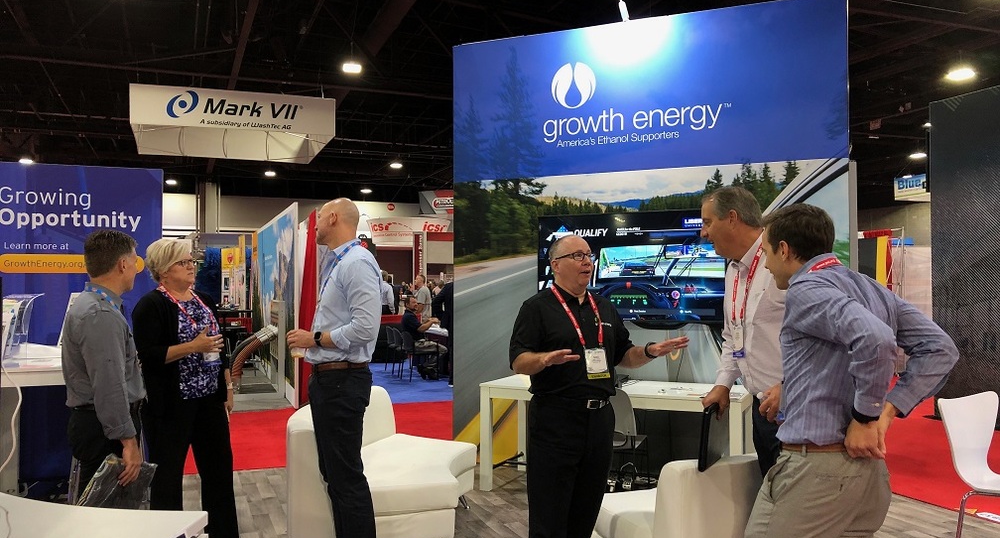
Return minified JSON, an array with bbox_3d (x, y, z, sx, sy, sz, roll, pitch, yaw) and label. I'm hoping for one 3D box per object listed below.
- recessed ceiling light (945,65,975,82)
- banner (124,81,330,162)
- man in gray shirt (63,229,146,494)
[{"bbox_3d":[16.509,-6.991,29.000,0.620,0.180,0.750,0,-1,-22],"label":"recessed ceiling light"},{"bbox_3d":[-6.889,-3.629,20.695,4.460,0.874,4.549,0,-1,-22],"label":"banner"},{"bbox_3d":[-1.656,0.705,3.413,0.360,1.740,0.480,0,-1,-25],"label":"man in gray shirt"}]

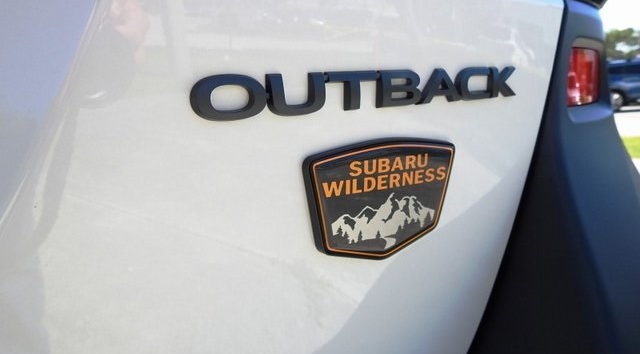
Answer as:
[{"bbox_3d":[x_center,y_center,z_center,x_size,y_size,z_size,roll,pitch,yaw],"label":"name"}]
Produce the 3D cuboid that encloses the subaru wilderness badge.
[{"bbox_3d":[0.040,0.015,0.275,0.111,0.076,0.007,-7,16,-30],"label":"subaru wilderness badge"}]

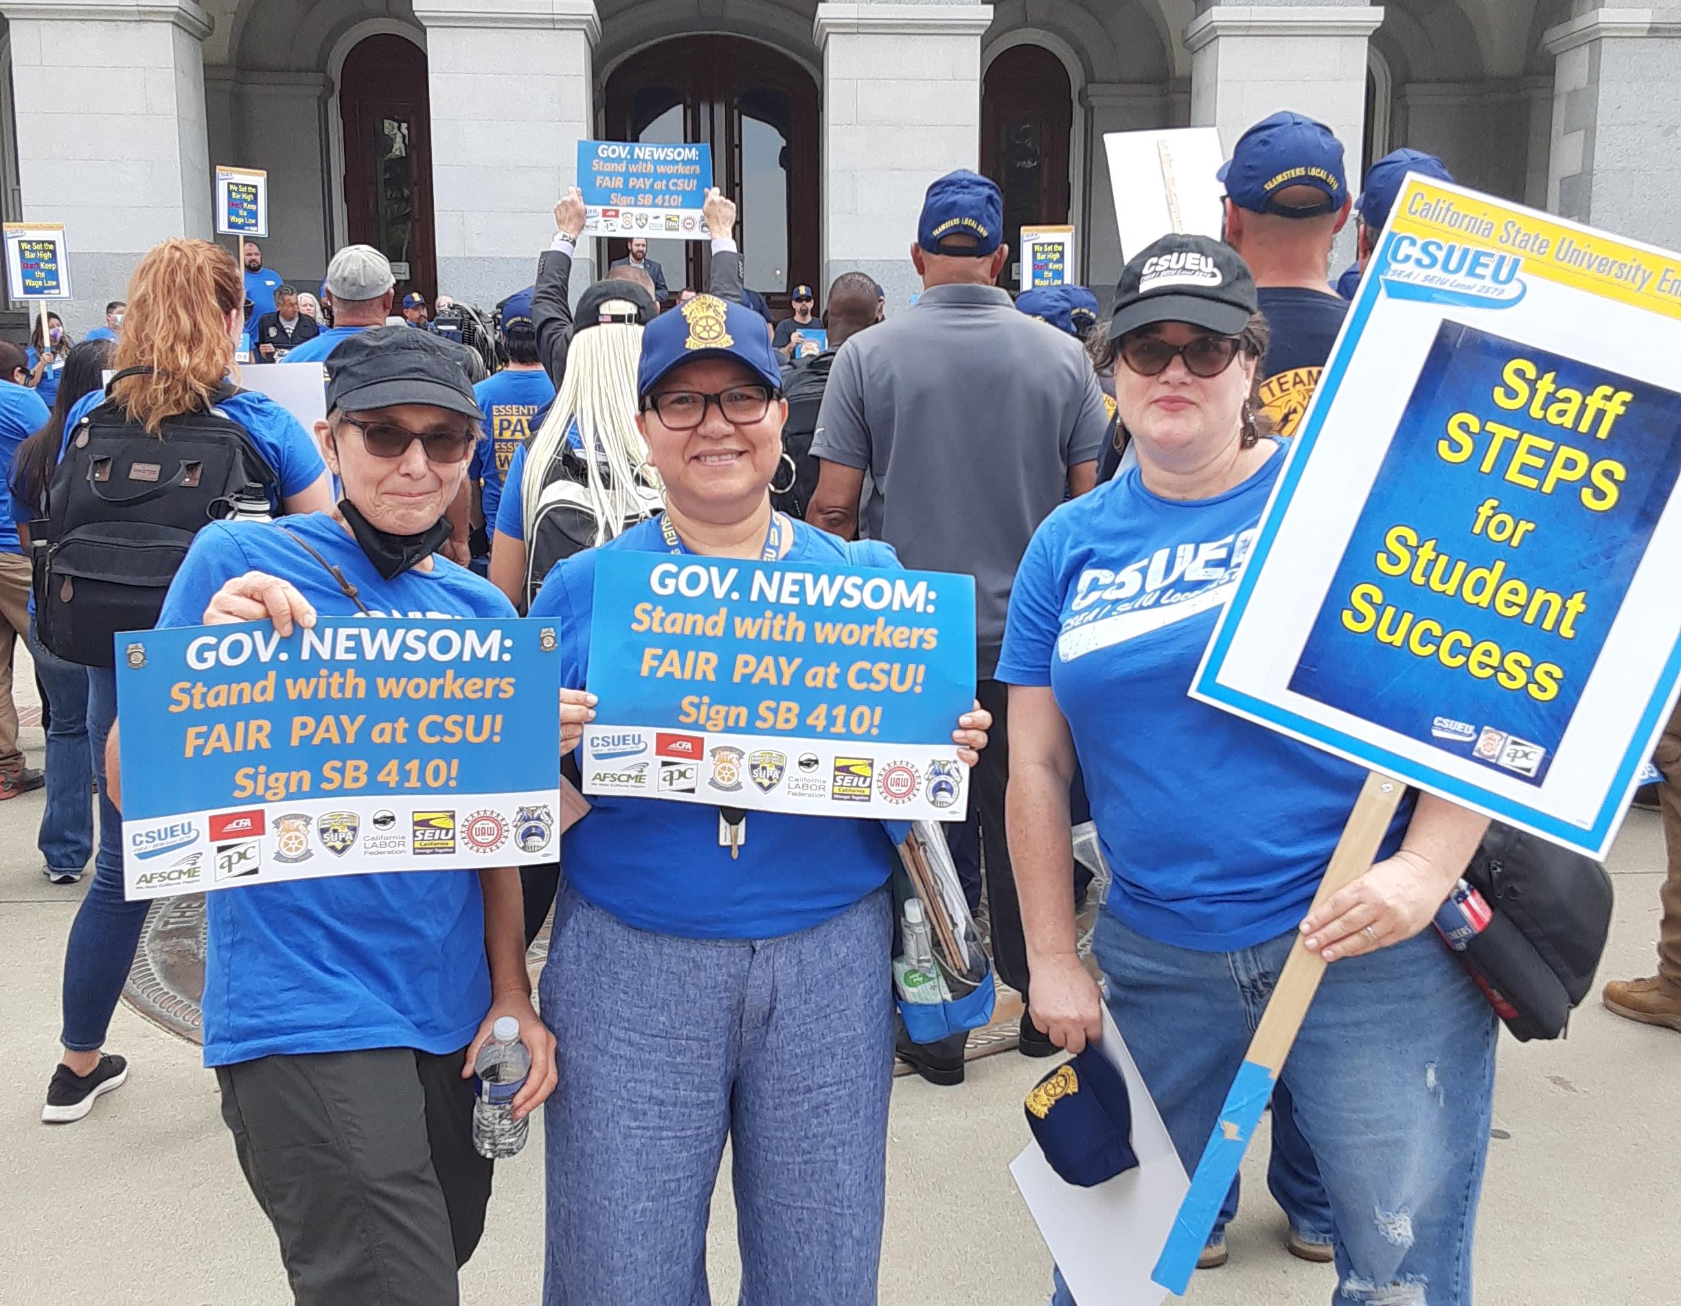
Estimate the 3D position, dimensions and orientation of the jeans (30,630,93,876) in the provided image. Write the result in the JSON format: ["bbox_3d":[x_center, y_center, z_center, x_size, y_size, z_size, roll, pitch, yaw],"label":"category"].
[{"bbox_3d":[-2.190,0.177,5.150,0.370,0.880,0.280,-1,10,-5],"label":"jeans"}]

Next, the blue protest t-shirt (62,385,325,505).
[{"bbox_3d":[-1.235,-0.188,3.374,0.490,0.630,0.280,-1,9,-4],"label":"blue protest t-shirt"}]

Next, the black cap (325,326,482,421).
[{"bbox_3d":[-0.470,-0.295,1.861,0.163,0.120,0.235,-3,10,-18],"label":"black cap"}]

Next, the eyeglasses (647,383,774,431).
[{"bbox_3d":[-0.150,-0.280,2.006,0.142,0.048,0.140,-5,10,-6],"label":"eyeglasses"}]

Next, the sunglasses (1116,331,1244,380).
[{"bbox_3d":[0.393,-0.351,2.059,0.146,0.052,0.140,2,10,11],"label":"sunglasses"}]

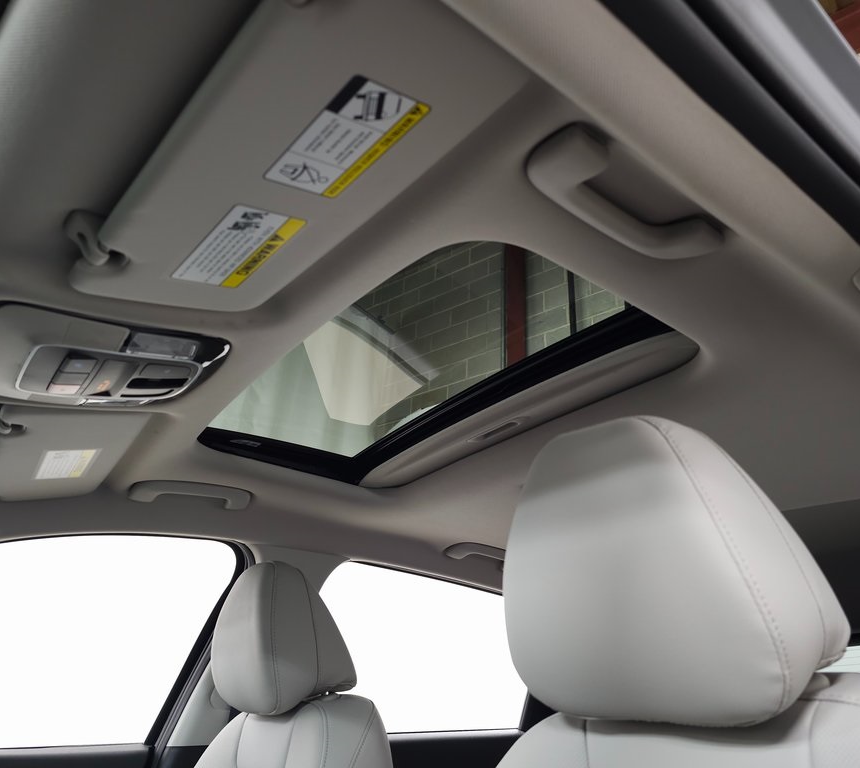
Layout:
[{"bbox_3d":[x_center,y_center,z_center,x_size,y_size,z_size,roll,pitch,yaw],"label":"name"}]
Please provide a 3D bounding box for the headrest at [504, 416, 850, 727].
[{"bbox_3d":[0.180,0.155,0.586,0.175,0.243,0.258,17,-30,-34],"label":"headrest"}]

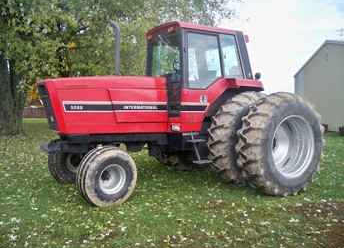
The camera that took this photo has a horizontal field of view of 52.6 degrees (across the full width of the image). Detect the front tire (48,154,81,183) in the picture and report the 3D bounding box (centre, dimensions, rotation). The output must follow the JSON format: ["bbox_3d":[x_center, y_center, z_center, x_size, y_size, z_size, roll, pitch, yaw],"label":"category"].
[{"bbox_3d":[-1.891,0.704,6.751,0.954,0.954,0.342,-3,5,-42],"label":"front tire"}]

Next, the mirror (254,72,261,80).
[{"bbox_3d":[1.653,-0.932,6.688,0.102,0.153,0.122,-2,4,-32],"label":"mirror"}]

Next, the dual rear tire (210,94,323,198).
[{"bbox_3d":[1.701,0.346,6.281,1.790,1.790,1.224,-2,4,-32],"label":"dual rear tire"}]

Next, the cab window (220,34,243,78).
[{"bbox_3d":[1.114,-1.276,6.574,0.581,0.796,0.061,-2,4,-32],"label":"cab window"}]

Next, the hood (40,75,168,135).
[{"bbox_3d":[-1.157,-0.363,6.074,2.132,1.000,0.775,-2,4,-32],"label":"hood"}]

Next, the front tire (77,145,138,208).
[{"bbox_3d":[-0.948,0.804,5.220,0.954,0.954,0.342,-3,5,-42],"label":"front tire"}]

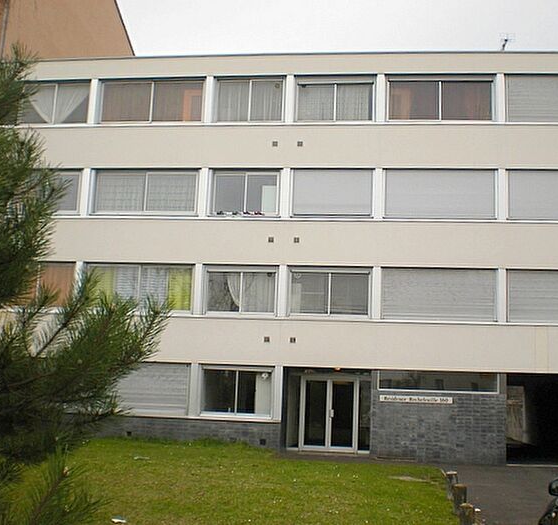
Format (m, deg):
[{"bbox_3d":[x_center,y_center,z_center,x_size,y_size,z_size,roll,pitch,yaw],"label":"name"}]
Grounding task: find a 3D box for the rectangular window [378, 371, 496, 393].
[{"bbox_3d":[4.194,3.145,20.264,3.141,0.546,0.100,1,-9,7],"label":"rectangular window"}]

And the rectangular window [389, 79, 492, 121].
[{"bbox_3d":[4.504,-4.522,21.494,2.898,1.239,0.120,1,-9,7],"label":"rectangular window"}]

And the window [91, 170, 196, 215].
[{"bbox_3d":[-3.817,-2.000,22.042,2.985,1.274,0.130,1,-9,7],"label":"window"}]

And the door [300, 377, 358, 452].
[{"bbox_3d":[1.432,4.342,22.012,1.686,2.083,0.100,1,-10,7],"label":"door"}]

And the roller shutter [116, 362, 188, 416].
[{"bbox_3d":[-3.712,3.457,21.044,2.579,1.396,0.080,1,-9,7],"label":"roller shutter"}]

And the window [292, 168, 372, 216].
[{"bbox_3d":[1.510,-1.975,22.001,2.306,1.430,0.150,1,-10,7],"label":"window"}]

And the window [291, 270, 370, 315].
[{"bbox_3d":[1.396,0.856,20.941,2.193,1.246,0.120,1,-9,7],"label":"window"}]

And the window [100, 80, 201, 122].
[{"bbox_3d":[-3.683,-4.706,22.446,2.977,1.311,0.130,1,-9,7],"label":"window"}]

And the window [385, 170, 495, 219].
[{"bbox_3d":[4.389,-1.848,20.956,2.923,1.321,0.130,1,-9,7],"label":"window"}]

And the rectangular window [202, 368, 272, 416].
[{"bbox_3d":[-1.143,3.521,20.854,1.868,1.211,0.130,1,-9,7],"label":"rectangular window"}]

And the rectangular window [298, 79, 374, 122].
[{"bbox_3d":[1.591,-4.571,21.842,2.215,1.251,0.120,1,-9,7],"label":"rectangular window"}]

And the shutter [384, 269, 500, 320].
[{"bbox_3d":[4.409,0.872,21.159,3.170,1.473,0.150,1,-10,7],"label":"shutter"}]

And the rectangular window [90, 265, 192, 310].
[{"bbox_3d":[-3.886,0.703,21.630,2.989,1.237,0.130,1,-9,7],"label":"rectangular window"}]

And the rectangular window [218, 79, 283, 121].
[{"bbox_3d":[-0.835,-4.633,22.137,1.984,1.299,0.120,1,-9,7],"label":"rectangular window"}]

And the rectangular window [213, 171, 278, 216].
[{"bbox_3d":[-0.926,-1.899,21.682,1.880,1.260,0.120,1,-9,7],"label":"rectangular window"}]

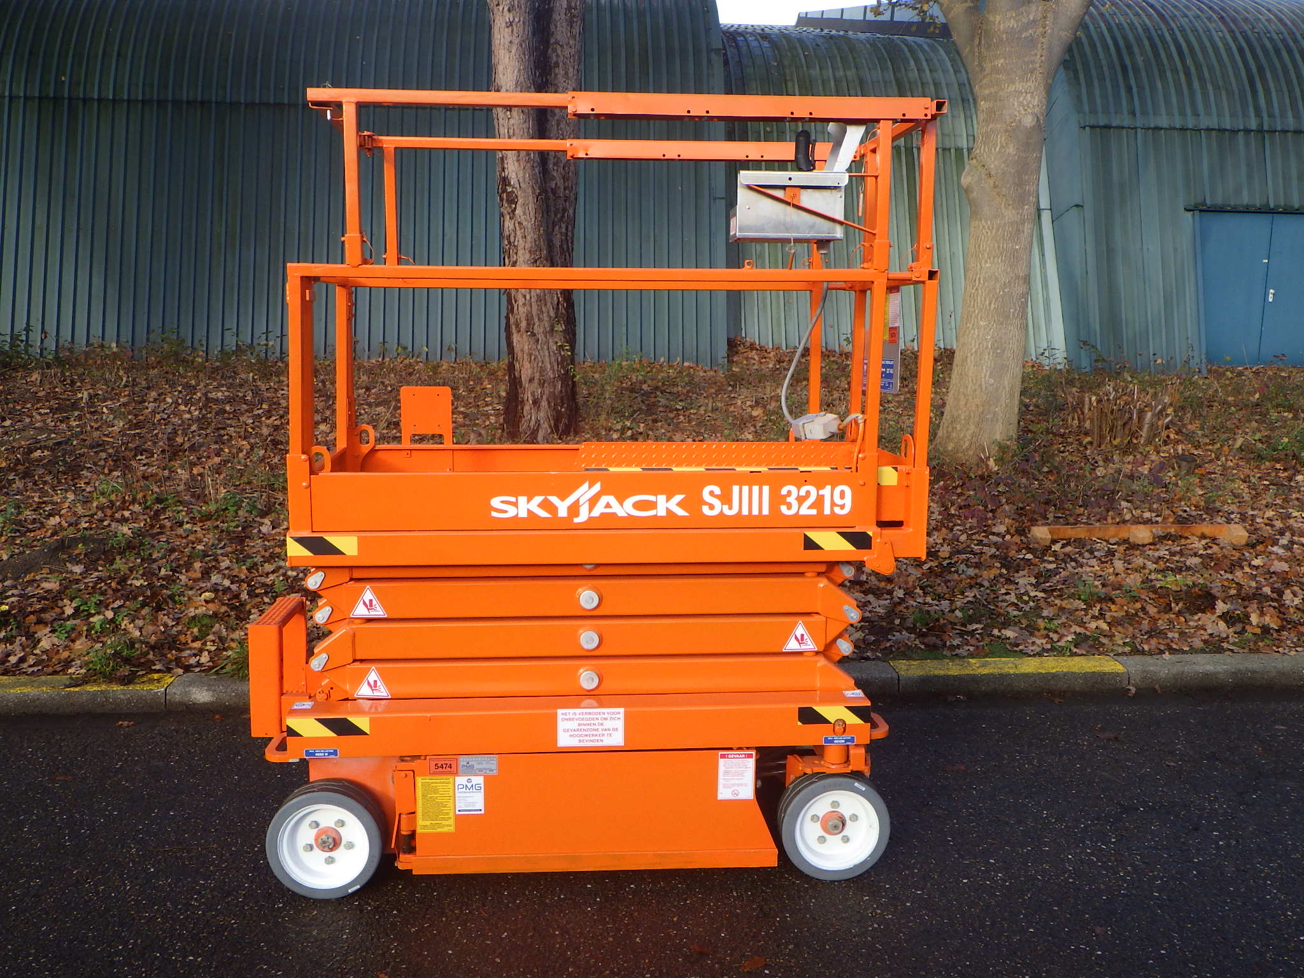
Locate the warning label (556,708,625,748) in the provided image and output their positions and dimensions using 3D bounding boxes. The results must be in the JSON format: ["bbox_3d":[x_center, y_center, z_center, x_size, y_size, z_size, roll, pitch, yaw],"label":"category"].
[{"bbox_3d":[-0.164,0.645,2.849,0.182,0.107,0.002,0,9,-4],"label":"warning label"}]

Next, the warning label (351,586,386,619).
[{"bbox_3d":[-0.767,0.306,2.853,0.096,0.087,0.002,0,9,-4],"label":"warning label"}]

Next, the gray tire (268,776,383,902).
[{"bbox_3d":[-0.885,0.954,2.890,0.306,0.306,0.100,0,9,-4],"label":"gray tire"}]

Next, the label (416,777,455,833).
[{"bbox_3d":[-0.586,0.858,2.863,0.103,0.164,0.002,0,9,-4],"label":"label"}]

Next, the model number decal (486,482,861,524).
[{"bbox_3d":[0.058,0.035,2.800,0.965,0.110,0.002,0,9,-4],"label":"model number decal"}]

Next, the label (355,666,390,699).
[{"bbox_3d":[-0.765,0.530,2.888,0.098,0.088,0.002,0,9,-4],"label":"label"}]

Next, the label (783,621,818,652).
[{"bbox_3d":[0.417,0.414,2.957,0.100,0.088,0.002,0,9,-4],"label":"label"}]

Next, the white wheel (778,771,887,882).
[{"bbox_3d":[0.514,0.947,3.002,0.306,0.306,0.100,0,9,-4],"label":"white wheel"}]

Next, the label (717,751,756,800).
[{"bbox_3d":[0.233,0.793,2.913,0.101,0.138,0.002,0,9,-4],"label":"label"}]

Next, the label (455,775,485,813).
[{"bbox_3d":[-0.493,0.833,2.866,0.077,0.110,0.002,0,9,-4],"label":"label"}]

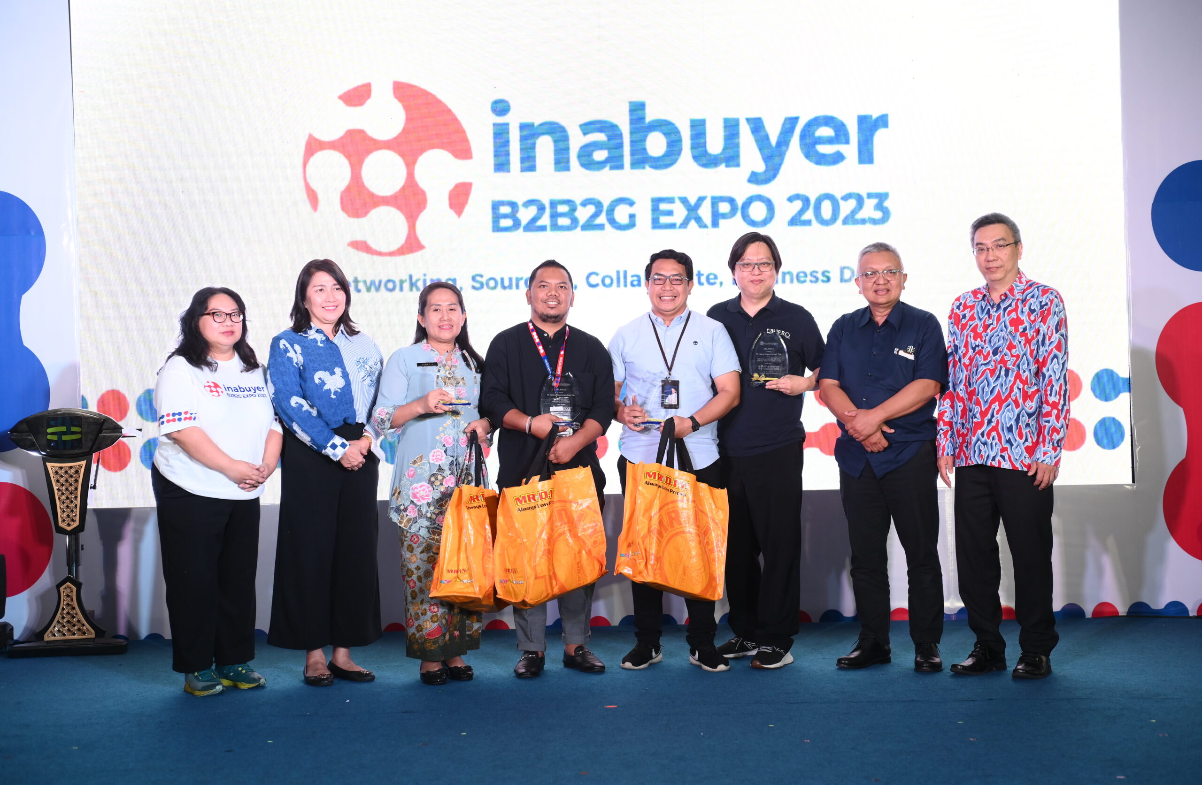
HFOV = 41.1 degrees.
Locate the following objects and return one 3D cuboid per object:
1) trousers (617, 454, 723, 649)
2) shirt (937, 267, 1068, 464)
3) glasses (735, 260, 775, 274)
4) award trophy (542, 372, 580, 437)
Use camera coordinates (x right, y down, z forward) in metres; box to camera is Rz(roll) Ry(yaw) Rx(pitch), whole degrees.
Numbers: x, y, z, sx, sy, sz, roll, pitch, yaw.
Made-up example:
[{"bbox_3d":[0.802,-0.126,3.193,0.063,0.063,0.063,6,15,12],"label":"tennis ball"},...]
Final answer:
[{"bbox_3d":[0.273,0.566,6.252,0.410,0.840,0.260,-2,1,2],"label":"trousers"},{"bbox_3d":[1.516,-0.083,6.050,0.520,0.760,0.320,-1,0,24],"label":"shirt"},{"bbox_3d":[0.604,-0.488,6.243,0.150,0.045,0.140,-1,2,5],"label":"glasses"},{"bbox_3d":[-0.148,0.038,5.929,0.145,0.235,0.055,-3,1,-3],"label":"award trophy"}]

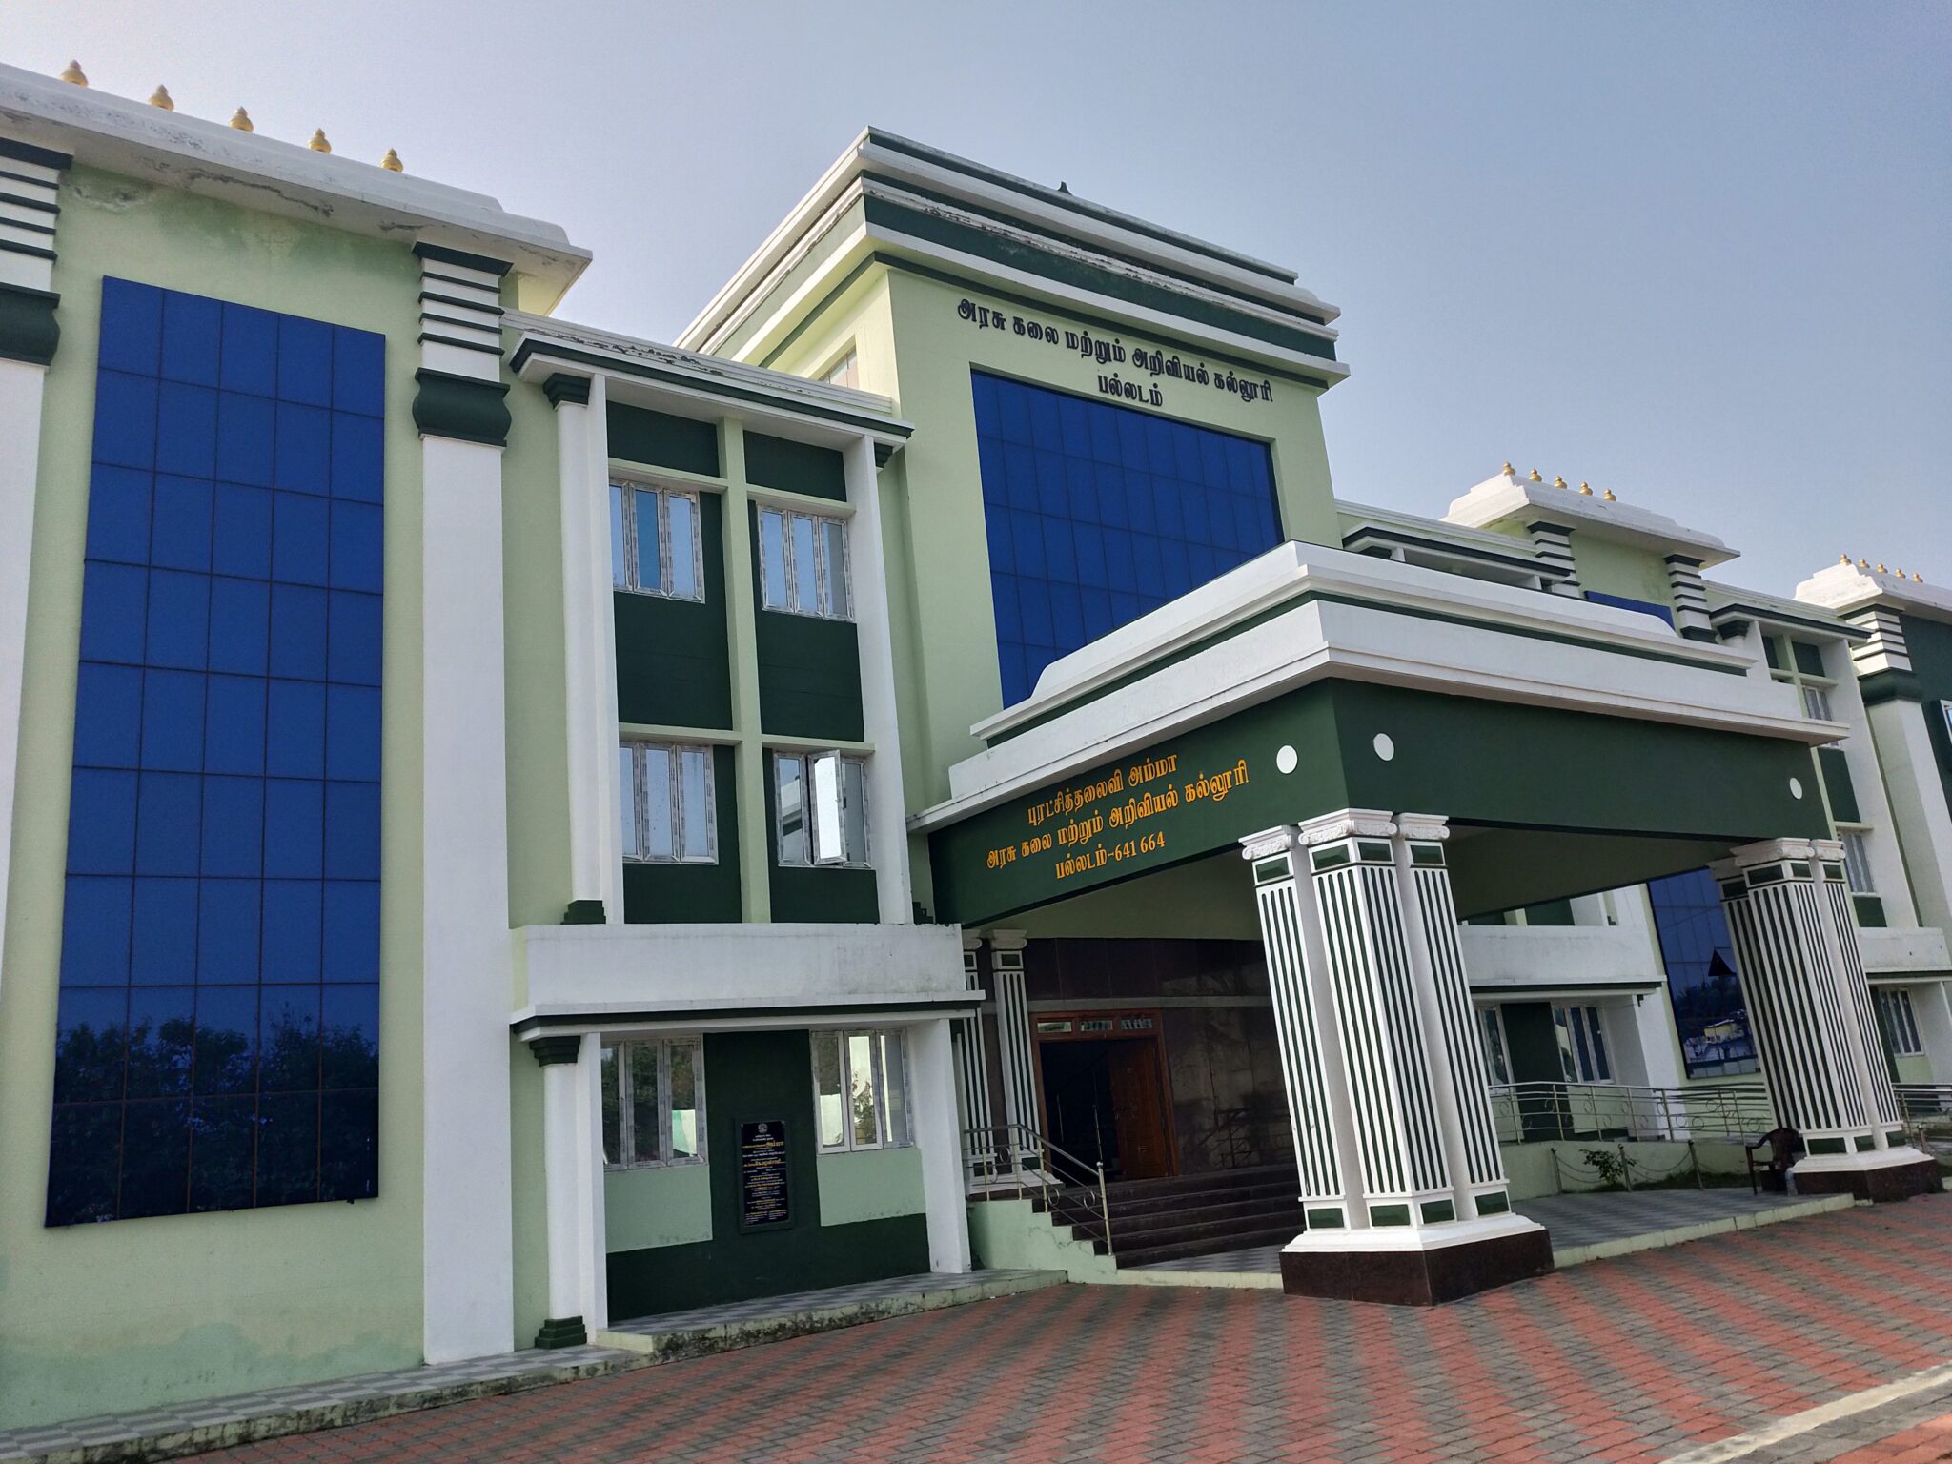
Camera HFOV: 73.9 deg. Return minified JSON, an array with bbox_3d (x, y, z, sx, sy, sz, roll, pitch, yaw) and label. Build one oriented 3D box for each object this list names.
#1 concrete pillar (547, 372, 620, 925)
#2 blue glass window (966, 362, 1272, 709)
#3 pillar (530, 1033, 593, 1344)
[{"bbox_3d":[-4.810,-1.144,15.761,0.684,7.009,0.510,5,-18,-34],"label":"concrete pillar"},{"bbox_3d":[2.573,-2.439,18.925,5.598,4.881,0.111,2,-15,-31],"label":"blue glass window"},{"bbox_3d":[-4.551,4.952,14.225,0.692,3.120,0.510,5,-18,-34],"label":"pillar"}]

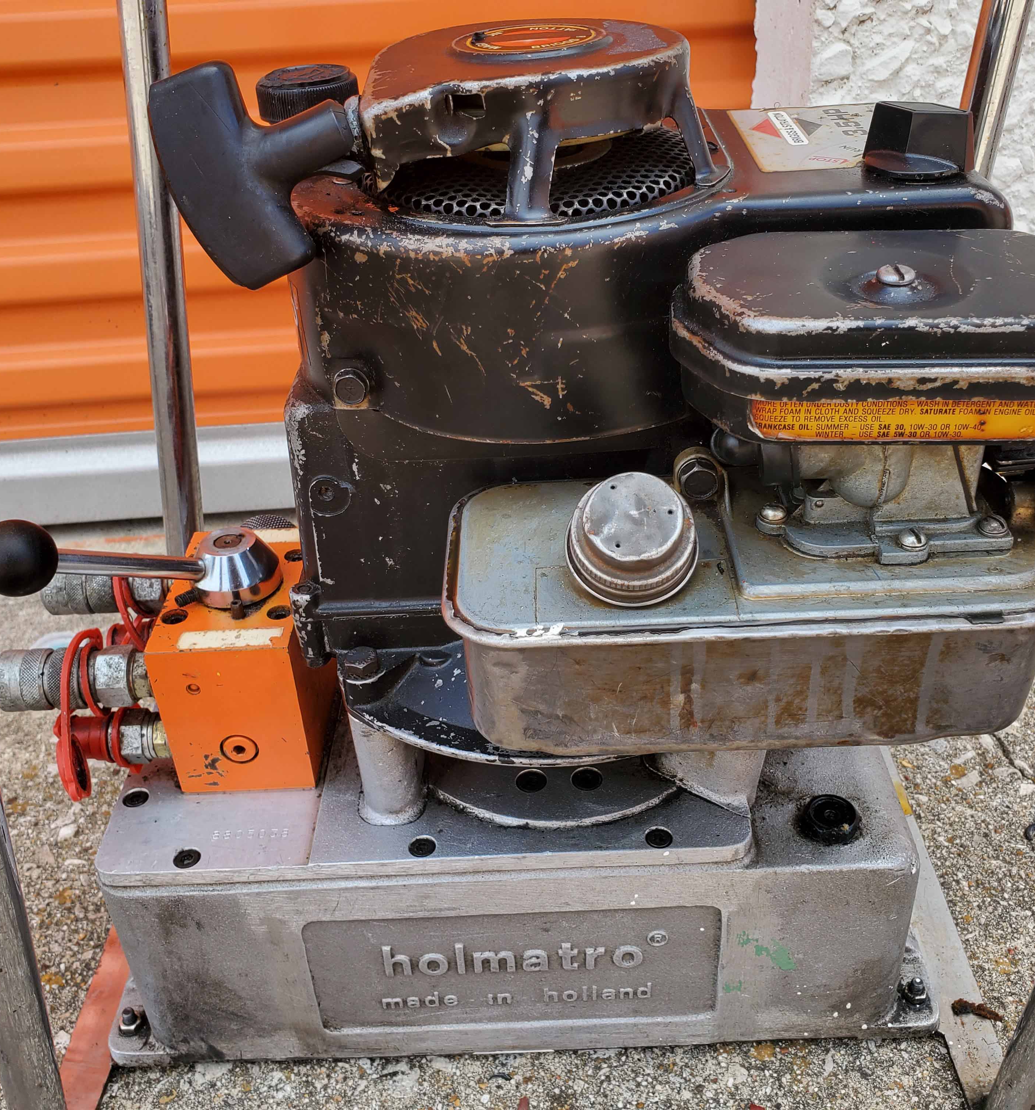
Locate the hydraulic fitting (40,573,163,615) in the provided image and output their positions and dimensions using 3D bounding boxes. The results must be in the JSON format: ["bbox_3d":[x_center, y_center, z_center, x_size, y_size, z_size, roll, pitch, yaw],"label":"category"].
[{"bbox_3d":[-0.206,0.016,0.578,0.083,0.029,0.029,-3,34,1],"label":"hydraulic fitting"}]

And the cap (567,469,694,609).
[{"bbox_3d":[0.040,-0.008,0.385,0.046,0.024,0.046,-2,63,5],"label":"cap"}]

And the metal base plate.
[{"bbox_3d":[-0.001,0.143,0.623,0.440,0.155,0.197,-3,34,1],"label":"metal base plate"}]

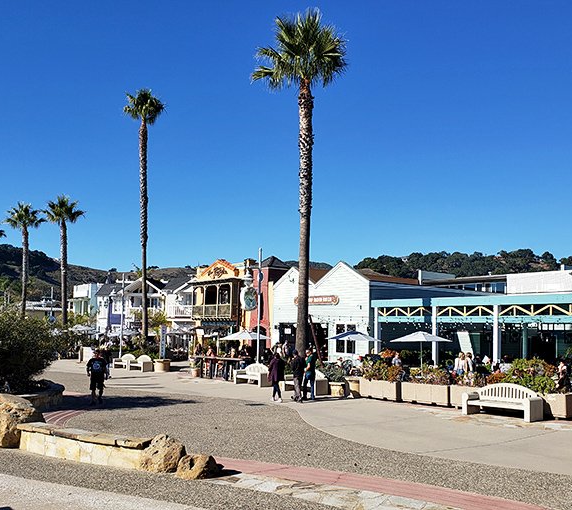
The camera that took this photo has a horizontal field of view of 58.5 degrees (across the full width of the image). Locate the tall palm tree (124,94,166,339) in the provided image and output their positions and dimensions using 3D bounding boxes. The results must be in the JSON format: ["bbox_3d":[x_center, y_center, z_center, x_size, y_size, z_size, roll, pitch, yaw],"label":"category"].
[{"bbox_3d":[-9.518,-1.987,33.657,2.770,18.510,2.770,3,-7,-16],"label":"tall palm tree"}]

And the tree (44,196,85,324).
[{"bbox_3d":[-19.519,1.780,44.405,3.430,14.100,3.430,4,-7,-24],"label":"tree"}]

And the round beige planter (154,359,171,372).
[{"bbox_3d":[-7.538,6.754,31.200,0.980,0.750,0.980,3,-8,-17],"label":"round beige planter"}]

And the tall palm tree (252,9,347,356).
[{"bbox_3d":[0.563,-2.765,22.260,4.150,16.820,4.150,1,-7,1],"label":"tall palm tree"}]

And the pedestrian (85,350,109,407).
[{"bbox_3d":[-5.943,3.856,16.100,0.680,1.740,0.500,1,-8,-5],"label":"pedestrian"}]

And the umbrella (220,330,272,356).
[{"bbox_3d":[-2.005,4.977,25.640,2.550,2.450,2.550,1,-7,-5],"label":"umbrella"}]

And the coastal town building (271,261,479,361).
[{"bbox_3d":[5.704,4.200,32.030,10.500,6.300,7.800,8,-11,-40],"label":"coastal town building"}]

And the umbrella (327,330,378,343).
[{"bbox_3d":[3.182,4.744,23.737,2.550,2.400,2.550,0,-7,8],"label":"umbrella"}]

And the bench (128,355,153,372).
[{"bbox_3d":[-8.625,6.439,30.451,0.650,0.900,1.800,6,-9,-41],"label":"bench"}]

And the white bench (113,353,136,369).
[{"bbox_3d":[-10.076,6.723,32.000,0.700,0.900,1.800,8,-11,-43],"label":"white bench"}]

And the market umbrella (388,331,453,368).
[{"bbox_3d":[5.767,4.504,21.625,2.000,2.460,2.000,8,-11,-40],"label":"market umbrella"}]

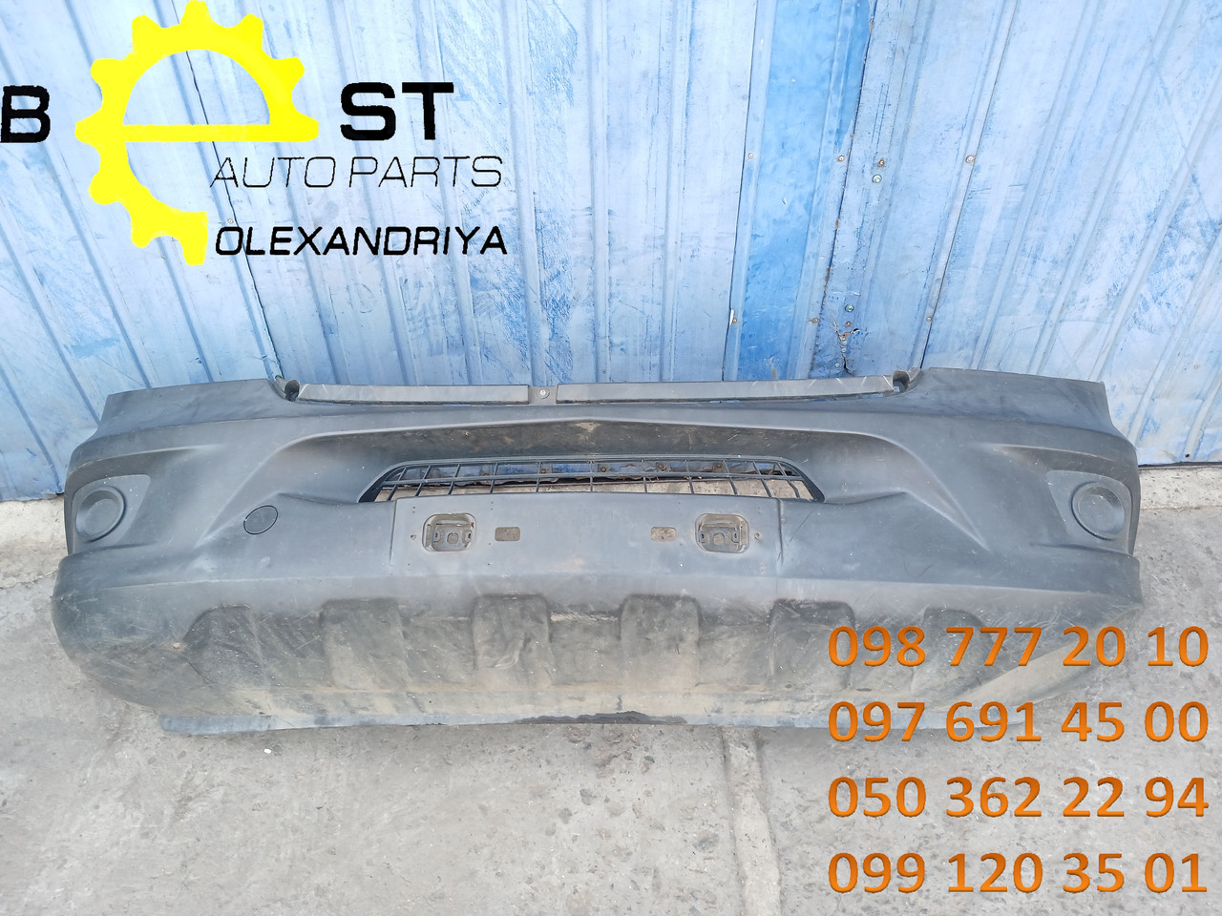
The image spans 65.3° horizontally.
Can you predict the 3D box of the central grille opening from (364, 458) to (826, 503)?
[{"bbox_3d":[-0.031,0.041,1.530,0.740,0.095,0.075,-1,33,0],"label":"central grille opening"}]

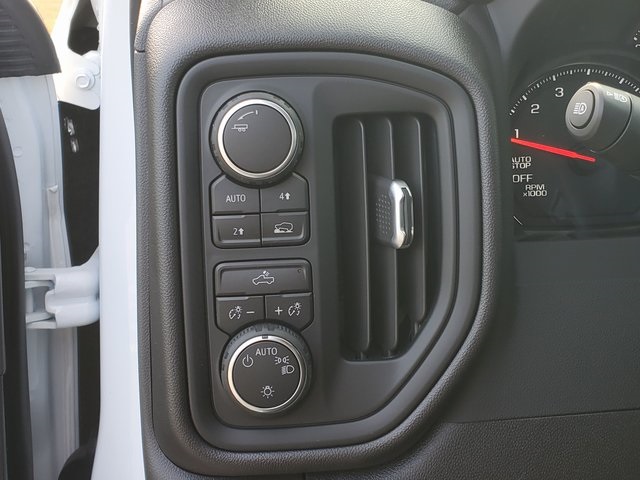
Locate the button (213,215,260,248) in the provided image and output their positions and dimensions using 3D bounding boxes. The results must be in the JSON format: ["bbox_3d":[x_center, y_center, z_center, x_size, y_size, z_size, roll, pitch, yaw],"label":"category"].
[{"bbox_3d":[-0.044,-0.005,0.256,0.025,0.017,0.008,-2,3,-4],"label":"button"}]

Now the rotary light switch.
[{"bbox_3d":[-0.028,0.069,0.255,0.047,0.047,0.018,-2,3,-4],"label":"rotary light switch"}]

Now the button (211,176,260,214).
[{"bbox_3d":[-0.045,-0.024,0.255,0.025,0.019,0.008,-2,3,-4],"label":"button"}]

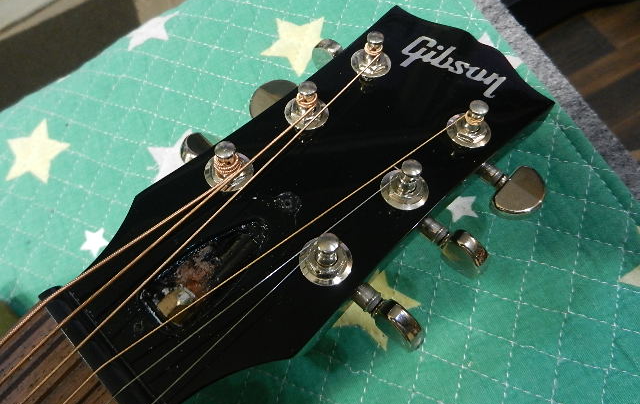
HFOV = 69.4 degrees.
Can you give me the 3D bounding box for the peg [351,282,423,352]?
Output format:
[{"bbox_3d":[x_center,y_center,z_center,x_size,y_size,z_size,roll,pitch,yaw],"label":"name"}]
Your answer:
[{"bbox_3d":[0.021,0.036,0.145,0.024,0.019,0.006,41,69,19],"label":"peg"}]

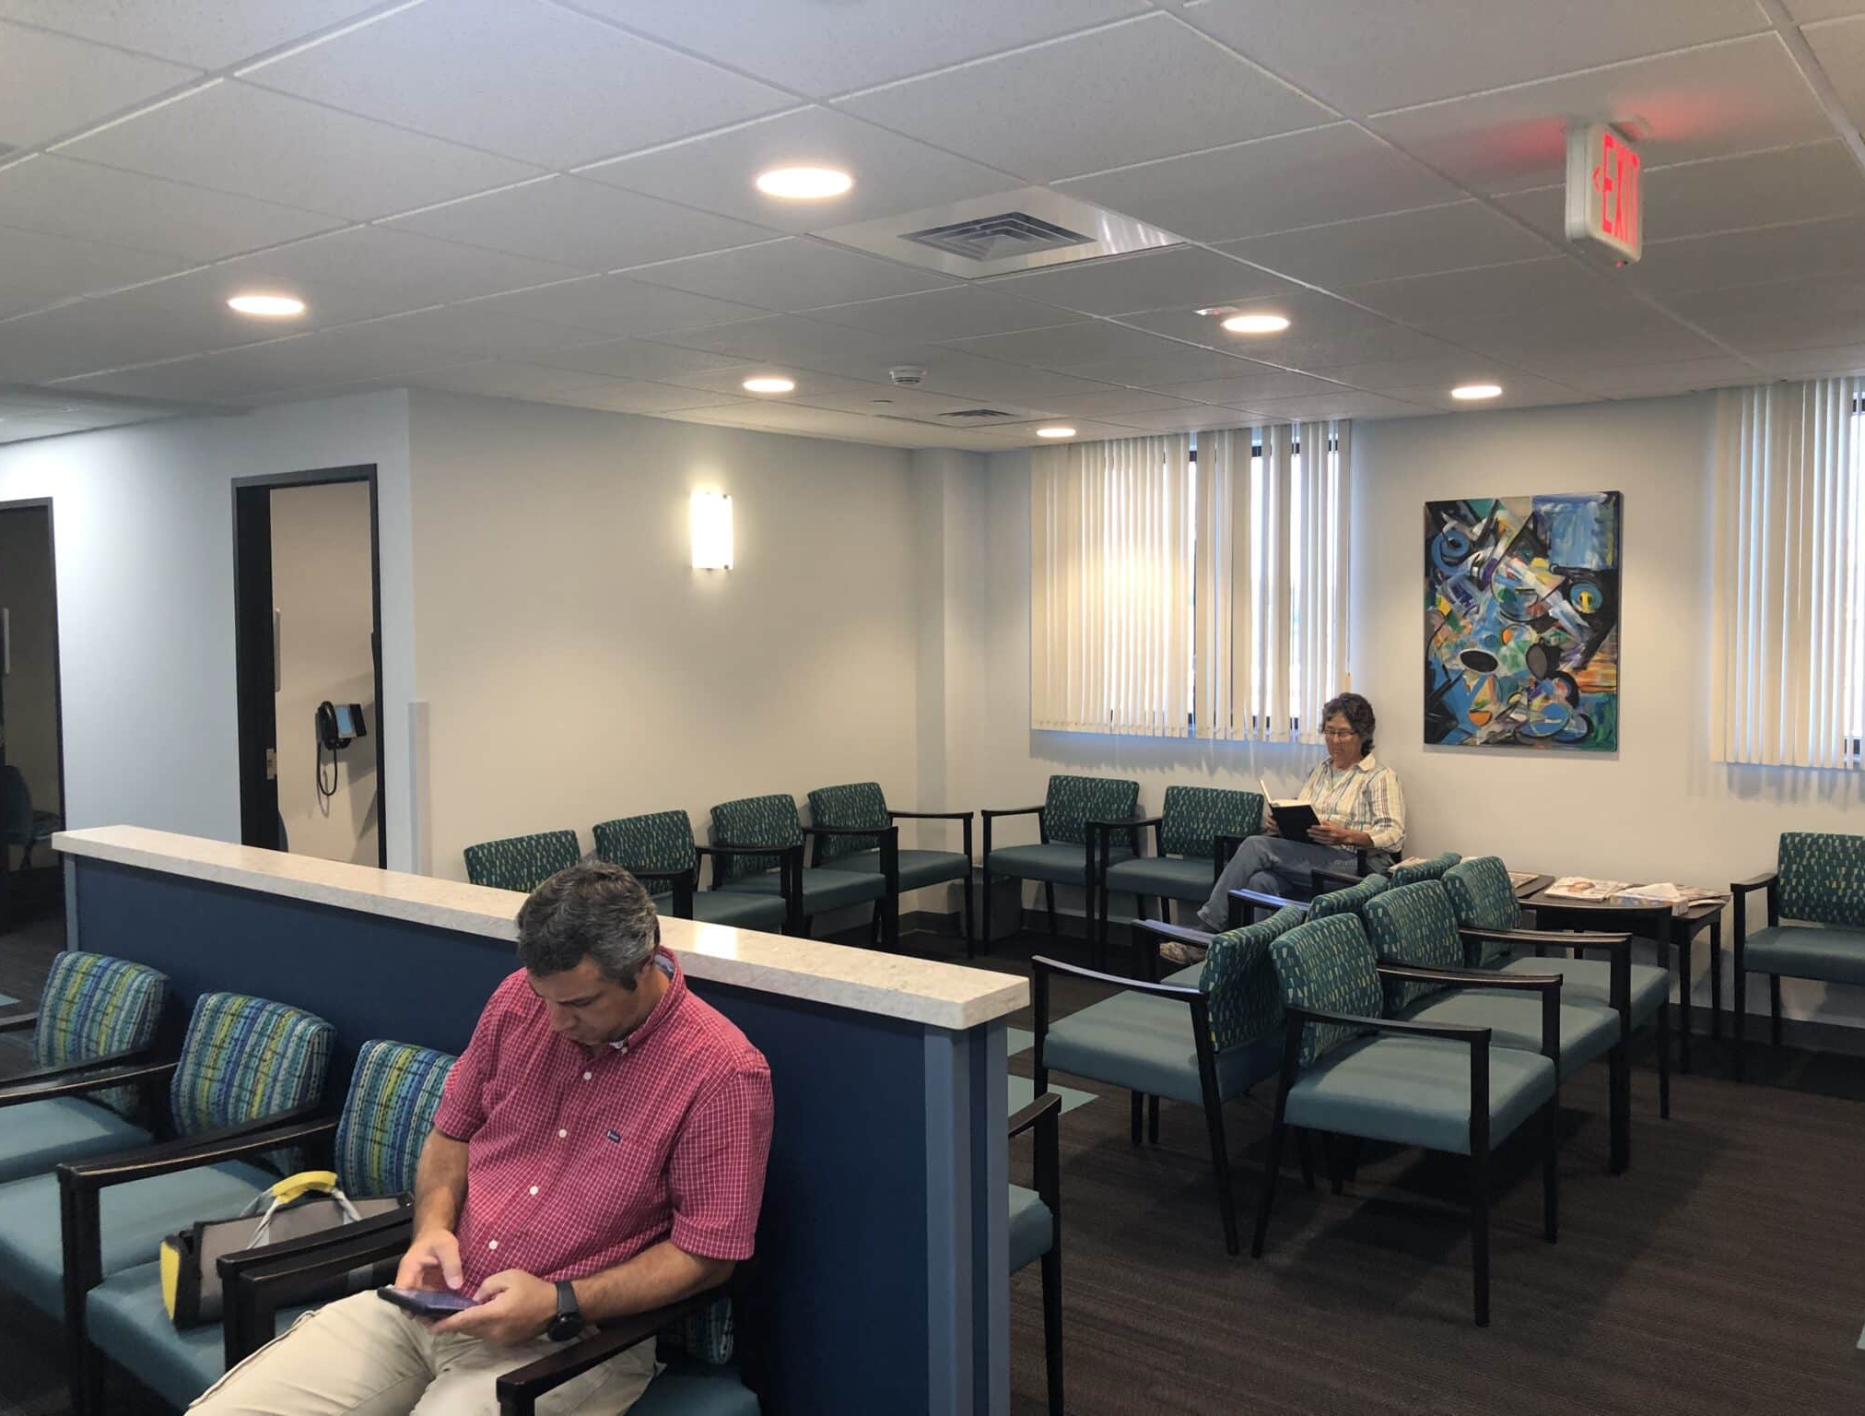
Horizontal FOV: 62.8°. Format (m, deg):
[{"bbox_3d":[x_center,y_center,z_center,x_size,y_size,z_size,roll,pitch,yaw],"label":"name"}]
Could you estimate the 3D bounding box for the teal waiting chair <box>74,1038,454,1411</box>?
[{"bbox_3d":[-1.060,1.043,2.660,0.590,0.810,0.610,2,5,38],"label":"teal waiting chair"}]

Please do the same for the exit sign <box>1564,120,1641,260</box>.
[{"bbox_3d":[1.127,-0.857,2.573,0.048,0.188,0.285,3,5,41],"label":"exit sign"}]

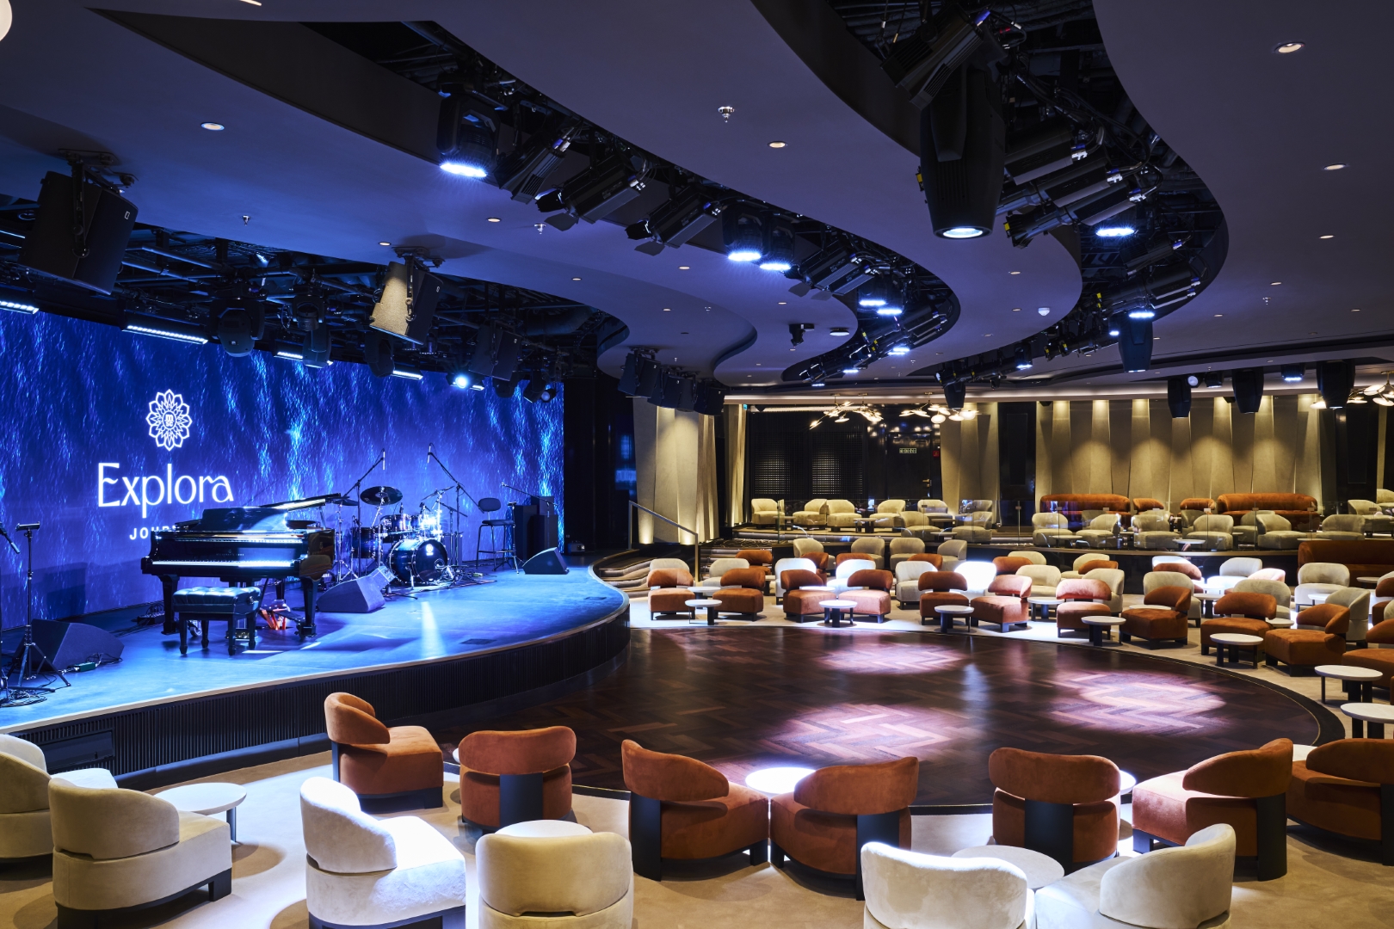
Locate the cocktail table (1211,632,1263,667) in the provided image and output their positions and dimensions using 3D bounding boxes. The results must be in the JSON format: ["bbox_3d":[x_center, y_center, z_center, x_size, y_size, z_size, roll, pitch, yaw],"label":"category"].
[{"bbox_3d":[5.950,2.064,11.080,0.525,0.315,0.525,0,0,28],"label":"cocktail table"}]

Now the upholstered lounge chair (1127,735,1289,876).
[{"bbox_3d":[2.962,1.870,5.694,0.680,0.700,0.690,0,0,-33],"label":"upholstered lounge chair"}]

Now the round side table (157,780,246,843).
[{"bbox_3d":[-2.898,2.075,5.831,0.524,0.289,0.524,0,0,0],"label":"round side table"}]

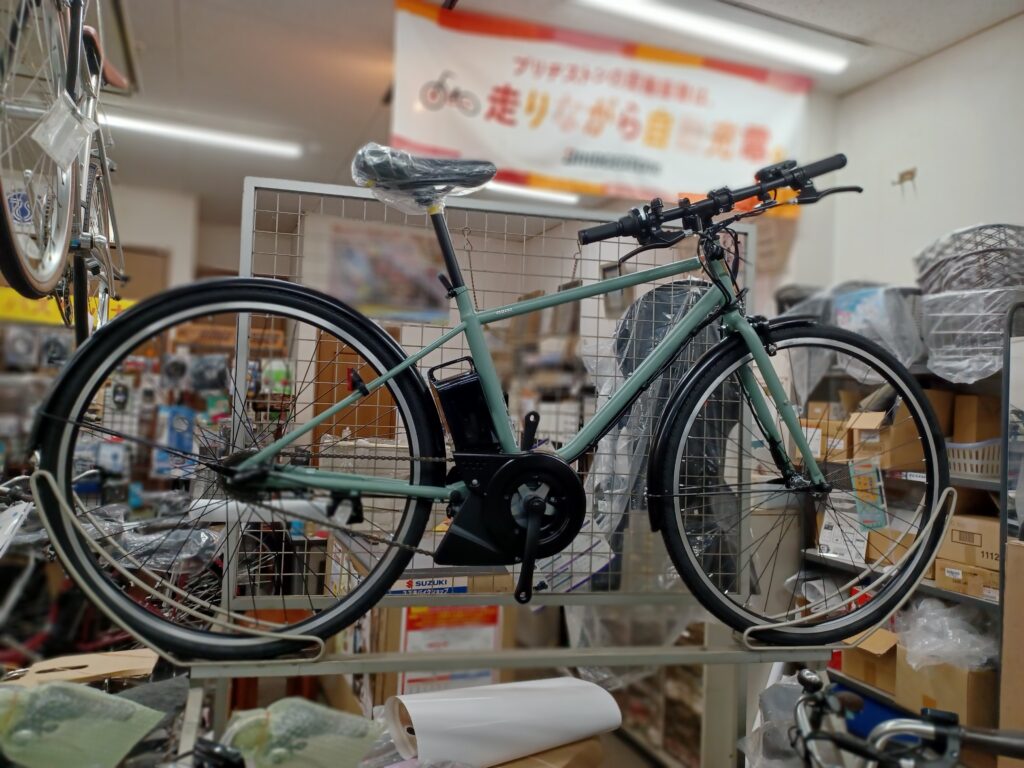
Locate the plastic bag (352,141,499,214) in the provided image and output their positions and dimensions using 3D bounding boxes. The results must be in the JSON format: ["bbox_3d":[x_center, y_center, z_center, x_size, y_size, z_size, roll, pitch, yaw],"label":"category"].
[{"bbox_3d":[-0.169,-0.405,1.444,0.272,0.100,0.165,3,-1,-11],"label":"plastic bag"}]

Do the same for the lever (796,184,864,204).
[{"bbox_3d":[0.627,-0.374,1.460,0.125,0.036,0.045,2,-1,2],"label":"lever"}]

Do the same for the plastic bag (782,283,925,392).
[{"bbox_3d":[1.238,-0.165,2.680,0.300,0.360,0.360,3,-2,-24],"label":"plastic bag"}]

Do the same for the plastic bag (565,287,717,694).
[{"bbox_3d":[0.412,0.299,2.200,0.440,1.100,0.370,3,-1,-13],"label":"plastic bag"}]

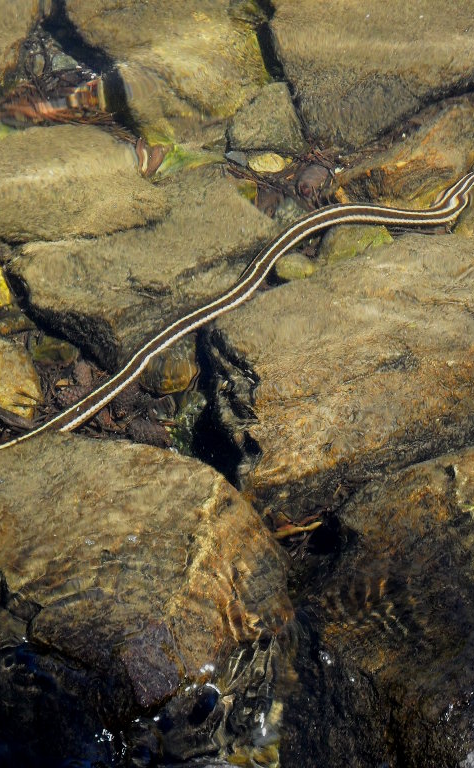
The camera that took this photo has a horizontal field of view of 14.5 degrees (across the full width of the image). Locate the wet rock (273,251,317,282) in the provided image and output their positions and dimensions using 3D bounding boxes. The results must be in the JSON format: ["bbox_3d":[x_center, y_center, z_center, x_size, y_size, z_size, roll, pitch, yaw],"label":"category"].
[{"bbox_3d":[0.053,-0.107,1.700,0.040,0.027,0.029,0,45,0],"label":"wet rock"}]

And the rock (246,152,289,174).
[{"bbox_3d":[0.030,-0.215,1.807,0.041,0.020,0.028,0,45,0],"label":"rock"}]

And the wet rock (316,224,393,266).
[{"bbox_3d":[0.109,-0.133,1.725,0.072,0.040,0.048,-9,46,-8],"label":"wet rock"}]

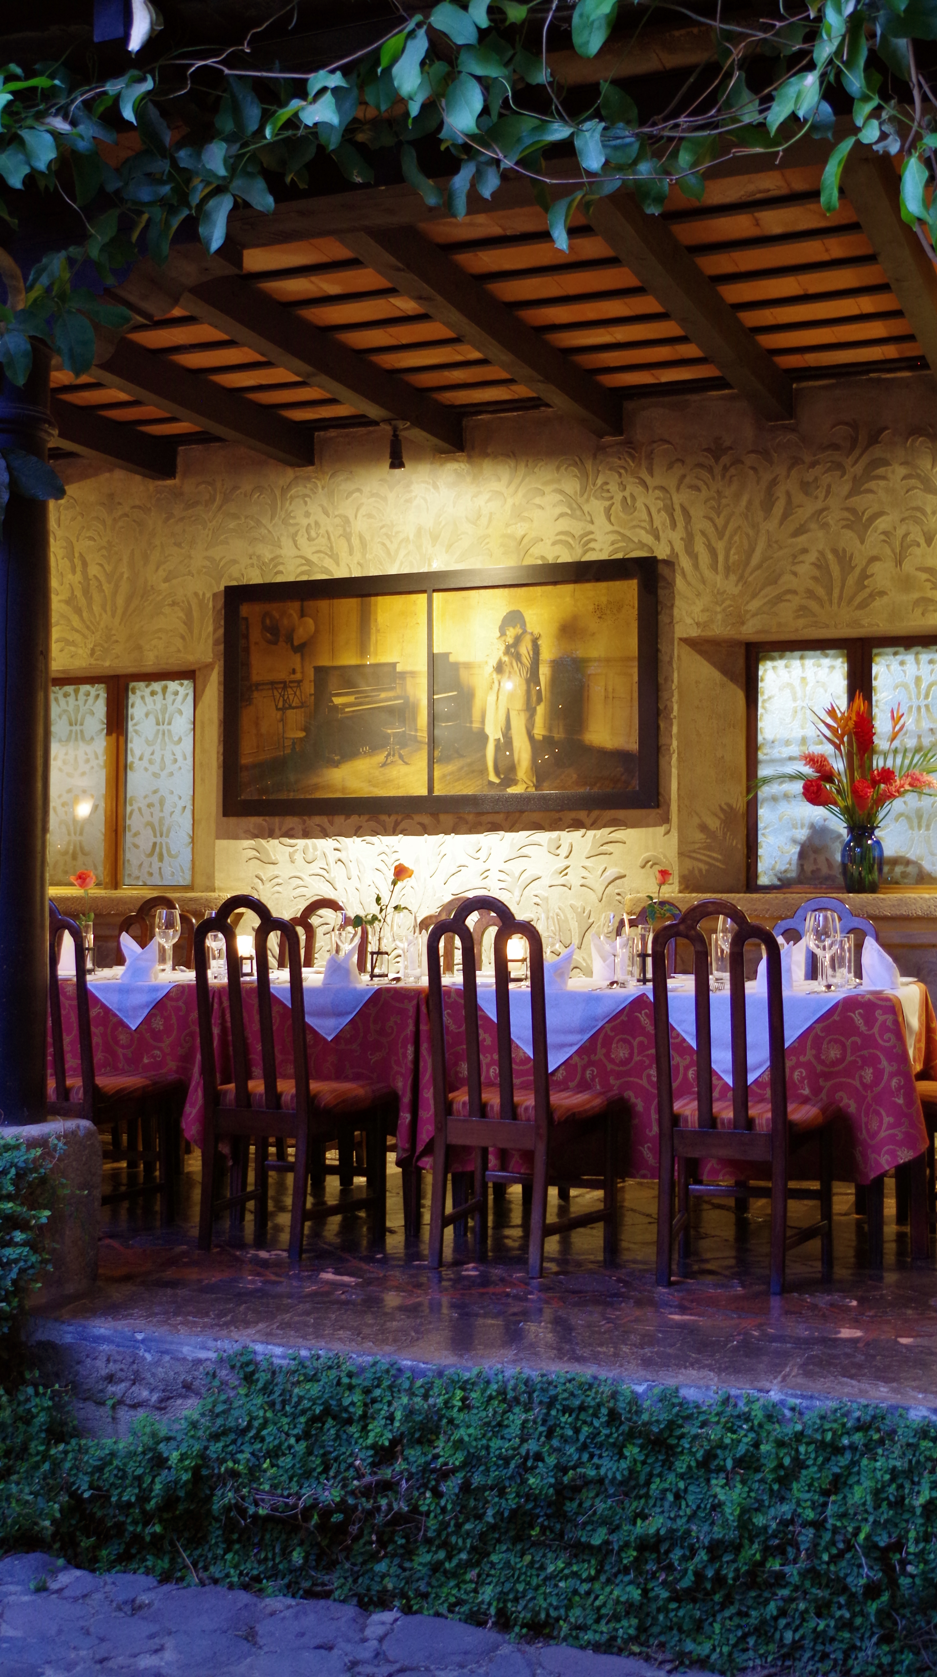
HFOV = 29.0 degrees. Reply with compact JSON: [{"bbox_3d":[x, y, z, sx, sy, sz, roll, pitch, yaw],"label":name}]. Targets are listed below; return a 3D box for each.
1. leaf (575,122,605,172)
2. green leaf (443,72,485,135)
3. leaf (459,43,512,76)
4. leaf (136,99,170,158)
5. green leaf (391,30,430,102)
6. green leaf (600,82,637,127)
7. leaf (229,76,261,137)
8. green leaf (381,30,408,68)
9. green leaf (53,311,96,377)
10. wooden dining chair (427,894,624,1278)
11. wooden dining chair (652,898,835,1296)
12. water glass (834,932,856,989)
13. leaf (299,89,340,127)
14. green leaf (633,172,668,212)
[{"bbox_3d":[0.267,-1.525,4.000,0.058,0.108,0.040,-18,0,2],"label":"leaf"},{"bbox_3d":[-0.010,-1.580,3.900,0.085,0.160,0.040,-14,-7,-2],"label":"green leaf"},{"bbox_3d":[0.034,-1.697,3.950,0.112,0.070,0.040,0,-2,0],"label":"leaf"},{"bbox_3d":[-0.740,-1.666,4.250,0.075,0.135,0.035,-21,-2,0],"label":"leaf"},{"bbox_3d":[-0.129,-1.728,4.050,0.075,0.165,0.045,11,-3,1],"label":"green leaf"},{"bbox_3d":[0.334,-1.641,4.050,0.067,0.114,0.040,-35,0,3],"label":"green leaf"},{"bbox_3d":[-0.517,-1.694,4.200,0.064,0.143,0.040,-21,0,2],"label":"leaf"},{"bbox_3d":[-0.161,-1.696,3.900,0.042,0.105,0.030,34,4,18],"label":"green leaf"},{"bbox_3d":[-0.944,-1.187,4.350,0.094,0.180,0.040,-12,-2,-13],"label":"green leaf"},{"bbox_3d":[0.141,0.693,5.269,0.460,1.045,0.500,-1,-2,25],"label":"wooden dining chair"},{"bbox_3d":[0.740,0.687,5.003,0.450,1.045,0.520,-1,-2,21],"label":"wooden dining chair"},{"bbox_3d":[1.167,0.379,5.611,0.066,0.155,0.066,-1,-2,21],"label":"water glass"},{"bbox_3d":[-0.338,-1.652,4.100,0.089,0.082,0.050,12,0,-1],"label":"leaf"},{"bbox_3d":[0.400,-1.425,4.000,0.075,0.104,0.040,-7,0,1],"label":"green leaf"}]

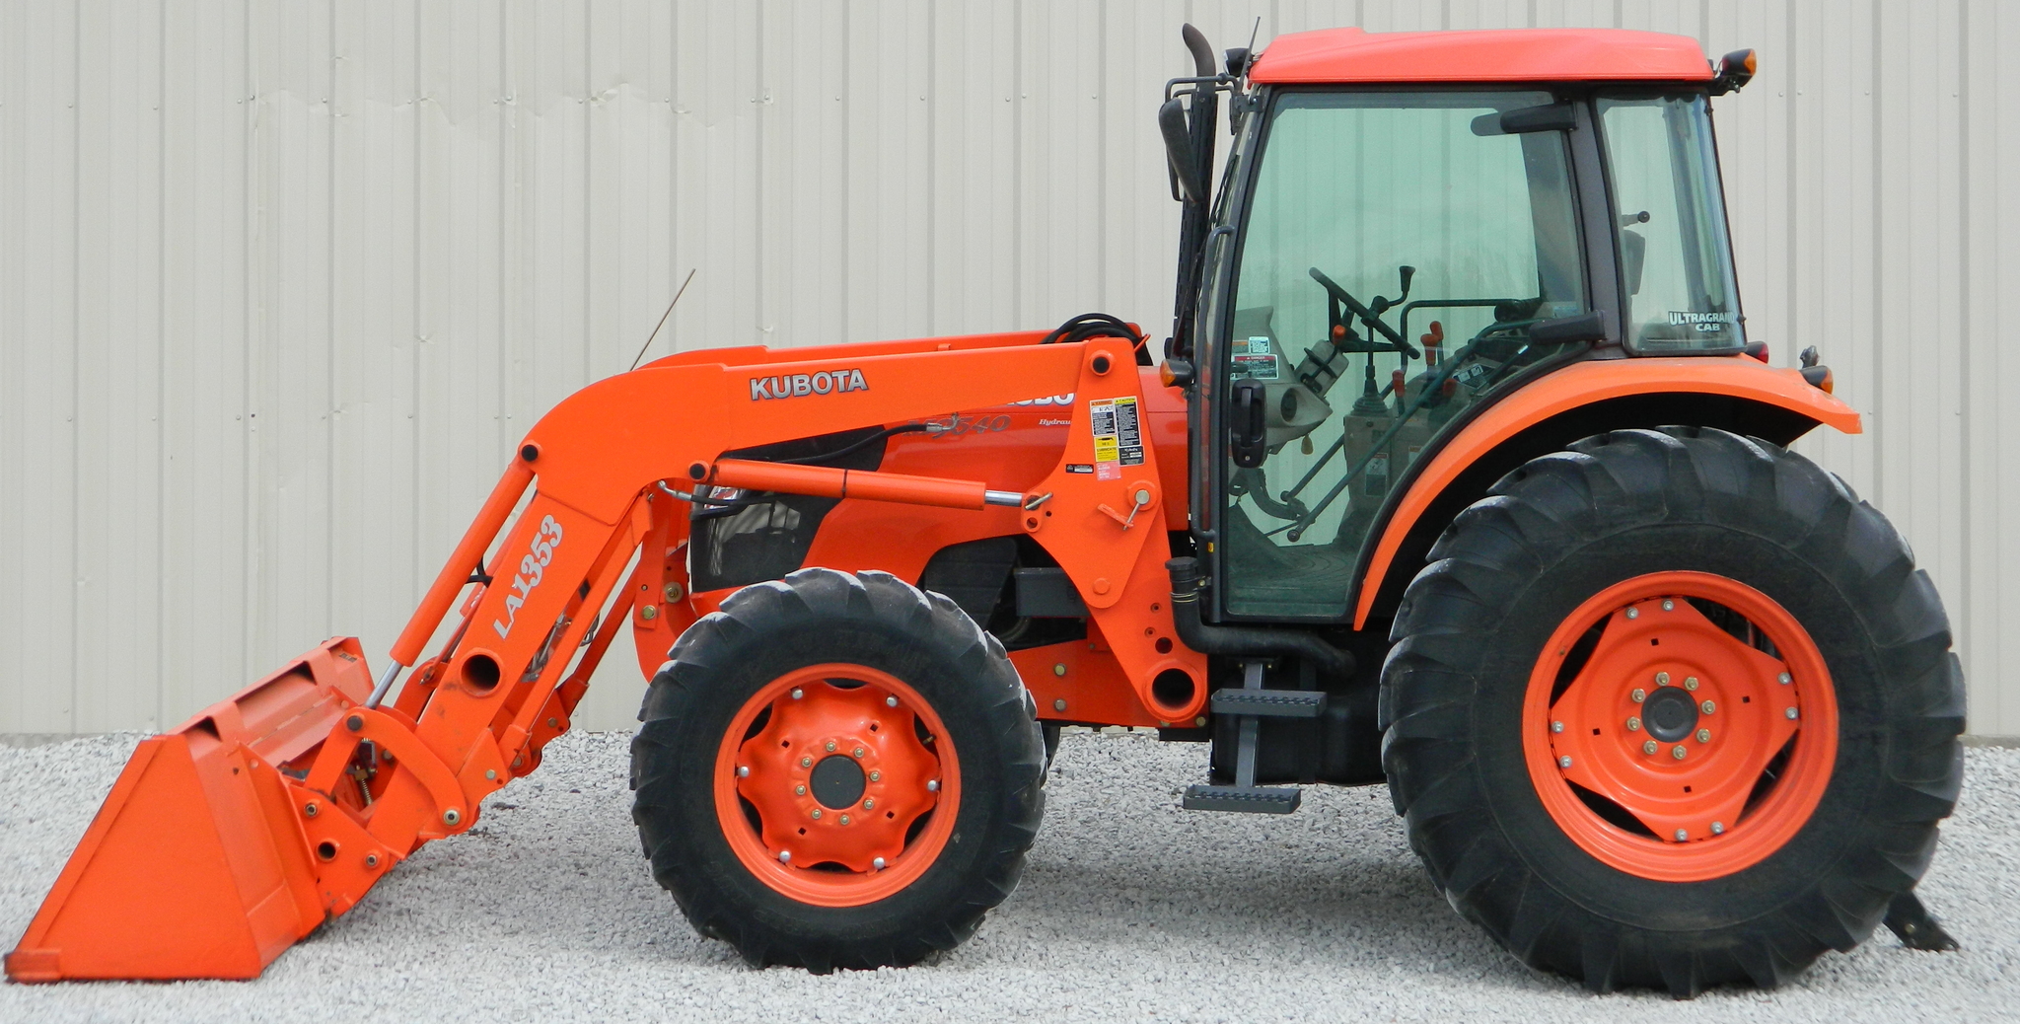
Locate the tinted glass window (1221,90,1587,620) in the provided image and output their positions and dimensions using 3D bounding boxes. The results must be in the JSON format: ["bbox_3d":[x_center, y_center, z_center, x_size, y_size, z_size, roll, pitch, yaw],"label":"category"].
[{"bbox_3d":[1.059,-0.419,11.011,0.980,1.430,0.080,0,2,3],"label":"tinted glass window"}]

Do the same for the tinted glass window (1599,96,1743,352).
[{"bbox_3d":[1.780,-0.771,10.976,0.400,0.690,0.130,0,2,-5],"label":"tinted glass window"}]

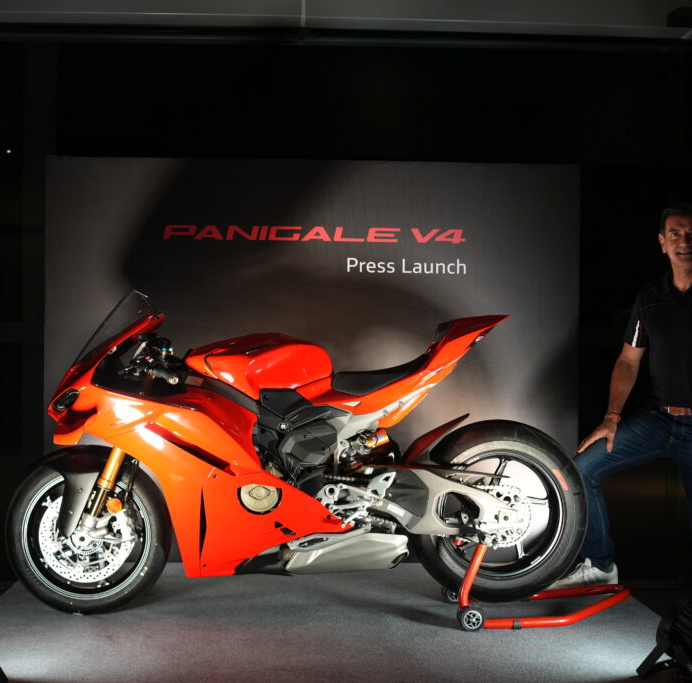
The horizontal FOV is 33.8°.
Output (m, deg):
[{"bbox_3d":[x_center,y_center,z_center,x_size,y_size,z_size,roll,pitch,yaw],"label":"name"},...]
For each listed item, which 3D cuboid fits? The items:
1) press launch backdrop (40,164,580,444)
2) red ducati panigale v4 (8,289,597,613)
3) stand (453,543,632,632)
[{"bbox_3d":[-0.140,0.091,5.105,2.390,1.797,0.060,0,0,-3],"label":"press launch backdrop"},{"bbox_3d":[-0.165,0.410,4.151,2.124,1.170,0.730,0,0,-3],"label":"red ducati panigale v4"},{"bbox_3d":[0.715,0.847,4.168,0.680,0.310,0.450,0,0,-3],"label":"stand"}]

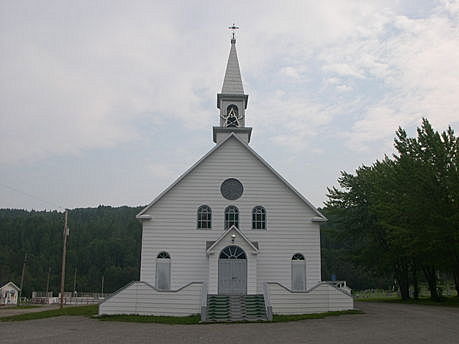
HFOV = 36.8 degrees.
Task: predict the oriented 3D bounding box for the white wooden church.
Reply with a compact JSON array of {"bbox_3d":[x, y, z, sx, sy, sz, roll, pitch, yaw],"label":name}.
[{"bbox_3d":[-0.308,0.313,50.897,14.920,20.097,21.569,1,-10,-3],"label":"white wooden church"}]

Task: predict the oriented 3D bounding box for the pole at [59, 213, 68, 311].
[{"bbox_3d":[-14.794,7.786,61.755,0.300,8.720,0.300,1,-10,-3],"label":"pole"}]

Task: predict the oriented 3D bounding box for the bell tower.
[{"bbox_3d":[0.216,-5.956,47.462,2.639,8.932,2.639,1,-10,-3],"label":"bell tower"}]

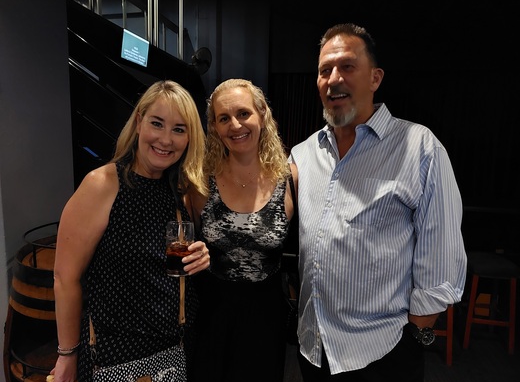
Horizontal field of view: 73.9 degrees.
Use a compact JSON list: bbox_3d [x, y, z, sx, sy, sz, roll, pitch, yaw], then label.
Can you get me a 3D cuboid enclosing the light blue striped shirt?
[{"bbox_3d":[0.305,0.115,1.110,0.620,0.780,0.380,3,5,38],"label":"light blue striped shirt"}]

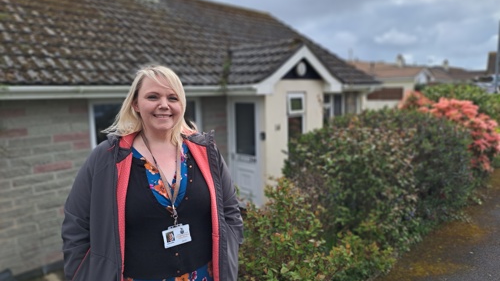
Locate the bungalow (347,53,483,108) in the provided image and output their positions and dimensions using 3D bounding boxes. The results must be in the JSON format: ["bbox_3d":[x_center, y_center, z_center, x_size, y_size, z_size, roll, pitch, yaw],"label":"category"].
[{"bbox_3d":[9.840,-3.693,24.913,13.000,4.600,8.500,-9,10,-44],"label":"bungalow"}]

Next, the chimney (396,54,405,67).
[{"bbox_3d":[10.714,-5.695,25.707,0.500,1.050,0.500,-9,10,-44],"label":"chimney"}]

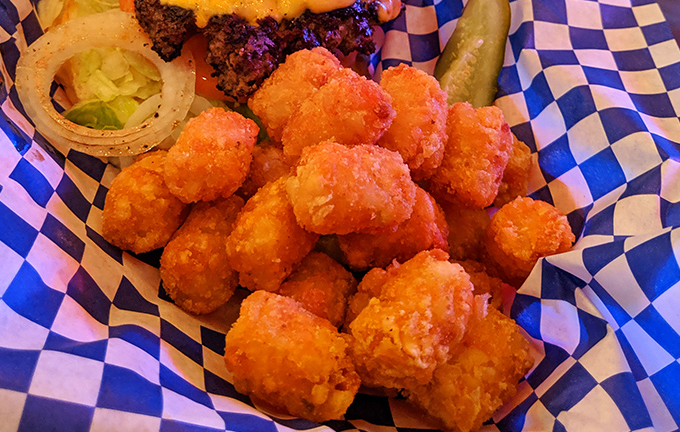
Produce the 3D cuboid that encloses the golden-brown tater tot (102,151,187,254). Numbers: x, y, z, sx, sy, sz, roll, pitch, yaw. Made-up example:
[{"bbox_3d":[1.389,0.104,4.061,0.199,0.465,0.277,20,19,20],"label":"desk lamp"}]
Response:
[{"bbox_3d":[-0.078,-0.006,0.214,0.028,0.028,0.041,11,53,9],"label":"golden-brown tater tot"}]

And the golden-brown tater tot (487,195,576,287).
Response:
[{"bbox_3d":[0.057,0.008,0.160,0.022,0.029,0.022,-6,46,-30],"label":"golden-brown tater tot"}]

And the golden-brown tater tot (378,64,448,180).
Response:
[{"bbox_3d":[0.031,-0.040,0.221,0.027,0.027,0.044,-12,78,-10],"label":"golden-brown tater tot"}]

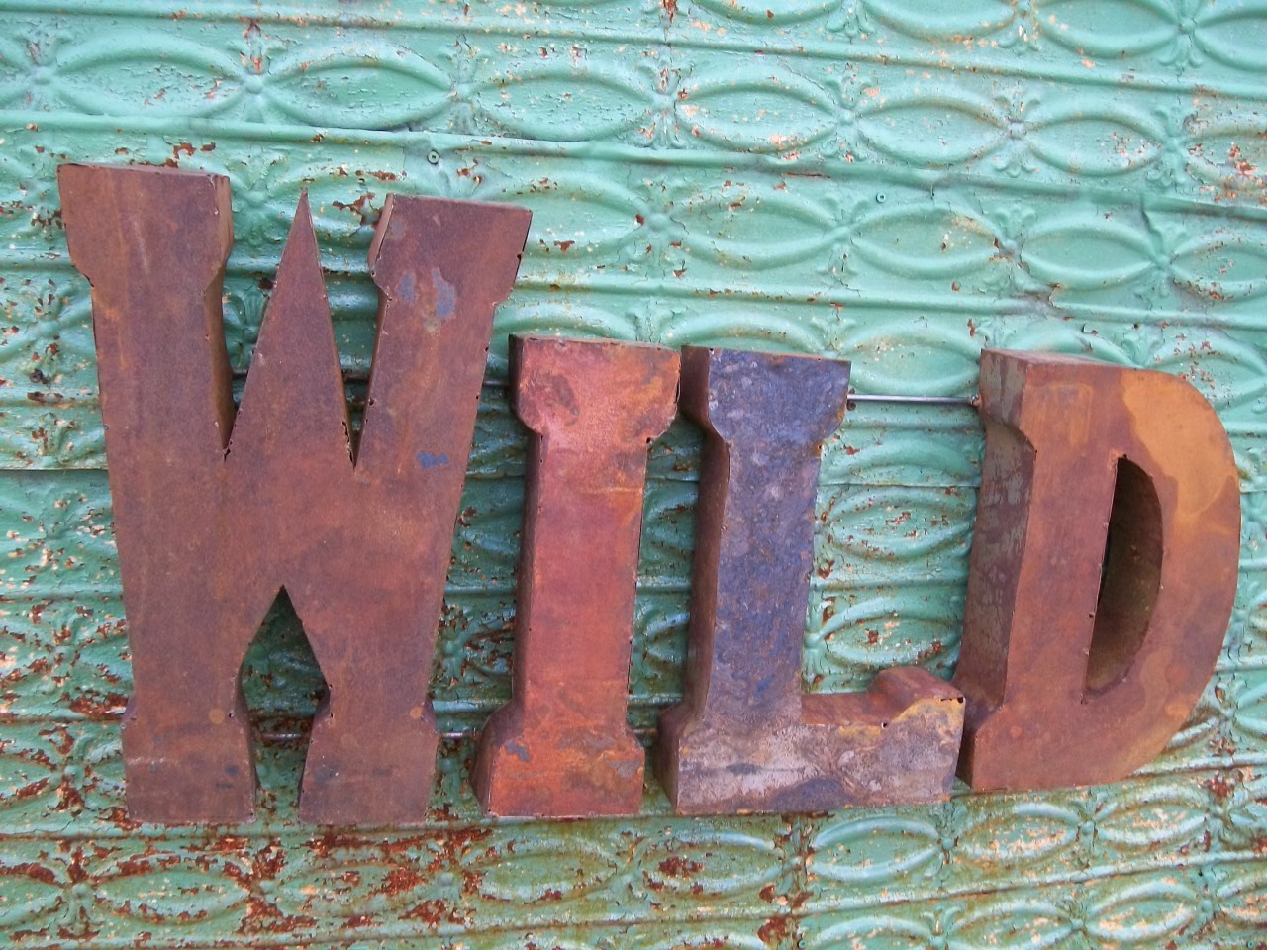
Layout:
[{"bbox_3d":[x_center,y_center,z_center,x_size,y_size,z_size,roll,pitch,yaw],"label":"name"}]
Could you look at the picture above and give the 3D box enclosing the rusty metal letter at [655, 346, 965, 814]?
[{"bbox_3d":[0.153,0.084,1.077,0.236,0.366,0.079,1,10,-13],"label":"rusty metal letter"}]

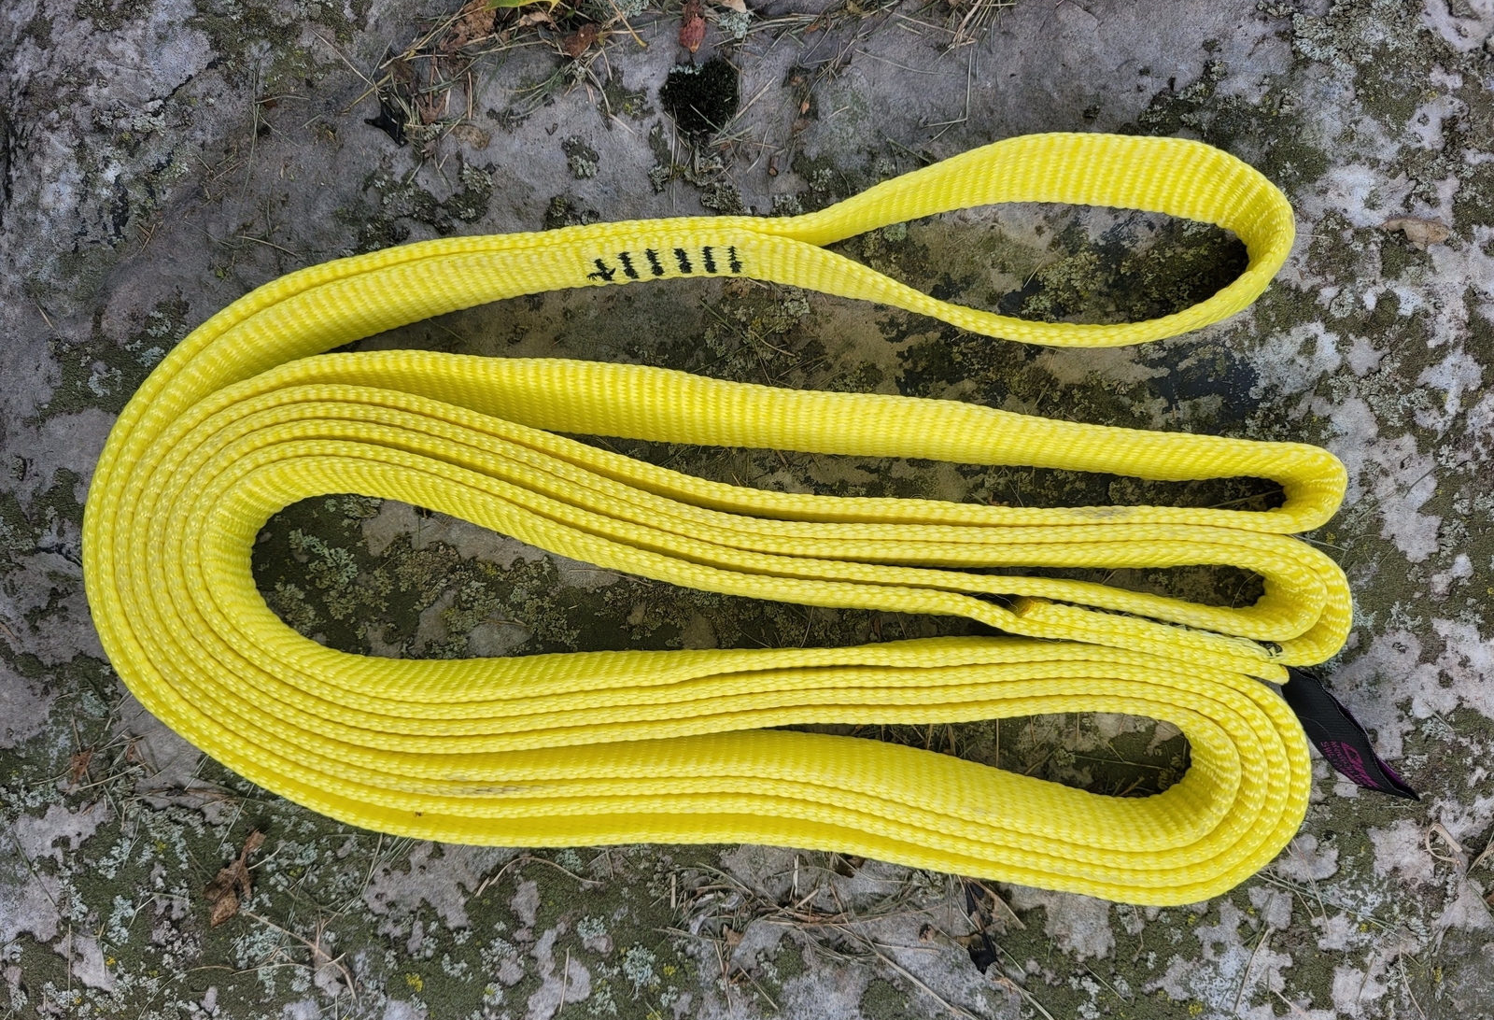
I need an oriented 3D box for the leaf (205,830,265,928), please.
[{"bbox_3d":[-0.120,0.087,0.264,0.011,0.006,0.025,25,87,1],"label":"leaf"}]

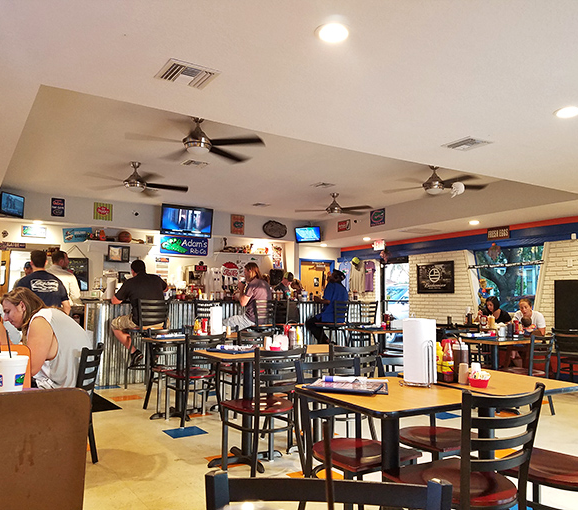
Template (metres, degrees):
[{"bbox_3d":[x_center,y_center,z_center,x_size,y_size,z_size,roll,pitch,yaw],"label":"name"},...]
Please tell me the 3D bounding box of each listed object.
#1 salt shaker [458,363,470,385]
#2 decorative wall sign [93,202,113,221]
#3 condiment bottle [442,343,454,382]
[{"bbox_3d":[0.802,0.543,2.352,0.050,0.095,0.050,-2,-5,18],"label":"salt shaker"},{"bbox_3d":[-3.256,-0.761,8.965,0.321,0.297,0.020,3,-6,-33],"label":"decorative wall sign"},{"bbox_3d":[0.744,0.494,2.391,0.056,0.190,0.052,-2,-5,17],"label":"condiment bottle"}]

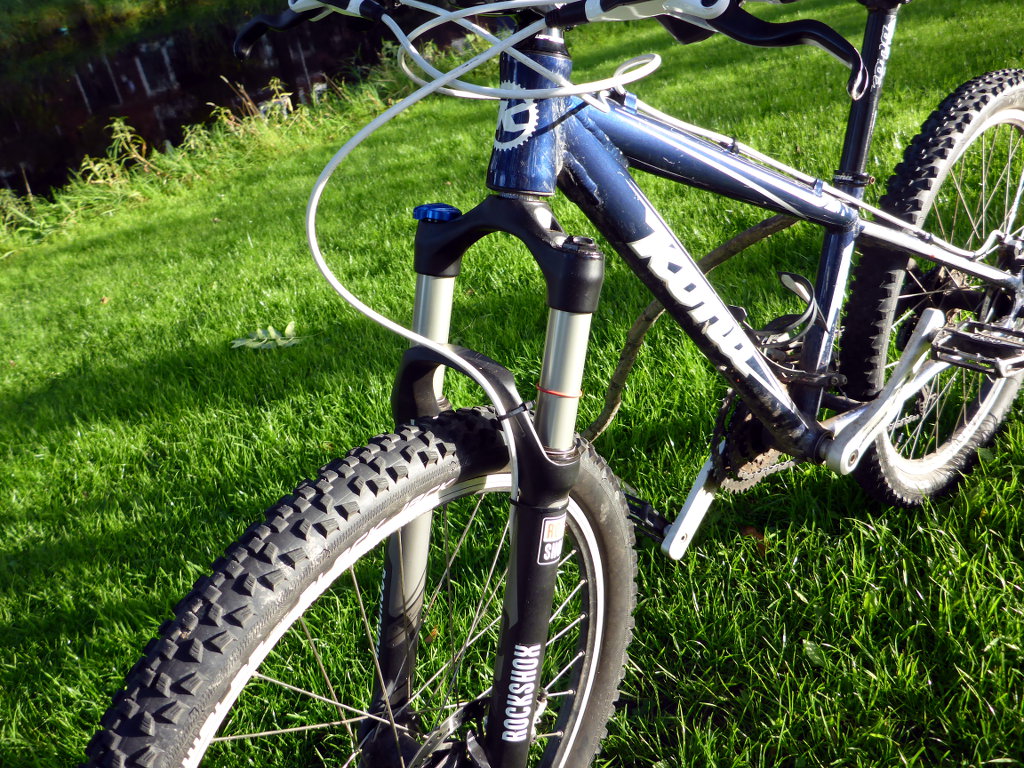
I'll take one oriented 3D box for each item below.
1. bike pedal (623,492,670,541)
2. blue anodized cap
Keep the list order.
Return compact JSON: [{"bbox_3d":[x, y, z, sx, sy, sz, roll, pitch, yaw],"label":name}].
[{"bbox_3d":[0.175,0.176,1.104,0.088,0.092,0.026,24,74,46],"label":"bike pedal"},{"bbox_3d":[-0.057,-0.137,0.660,0.042,0.013,0.042,7,15,-2],"label":"blue anodized cap"}]

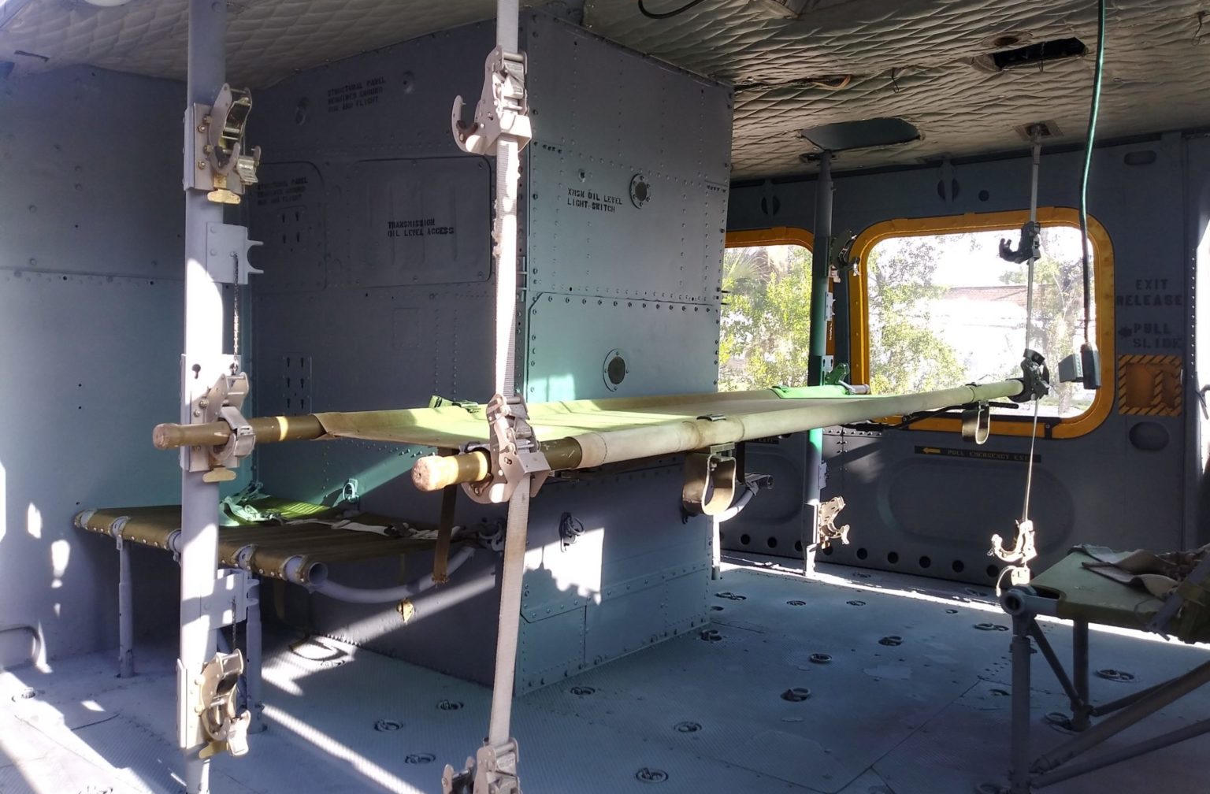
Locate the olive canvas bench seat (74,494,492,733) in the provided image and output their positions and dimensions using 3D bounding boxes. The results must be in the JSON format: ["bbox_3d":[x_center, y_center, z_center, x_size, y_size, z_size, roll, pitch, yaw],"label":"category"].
[{"bbox_3d":[-0.730,0.441,2.066,0.990,0.347,0.427,1,3,40],"label":"olive canvas bench seat"}]

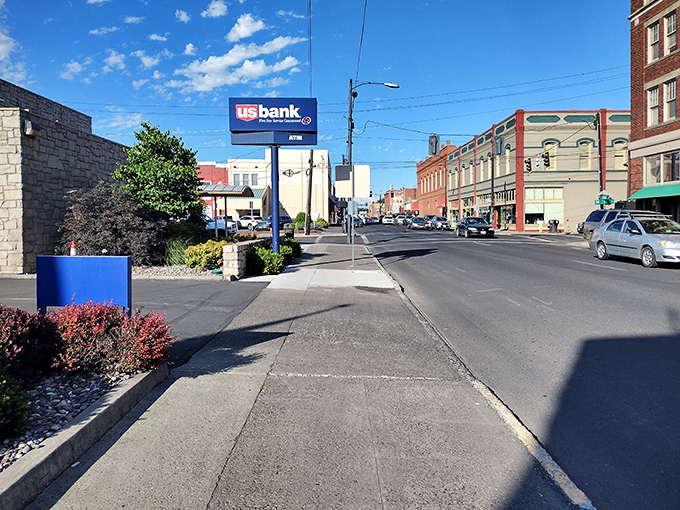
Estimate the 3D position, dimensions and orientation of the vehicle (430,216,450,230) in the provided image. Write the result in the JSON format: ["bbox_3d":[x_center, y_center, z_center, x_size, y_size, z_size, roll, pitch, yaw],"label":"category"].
[{"bbox_3d":[11.600,-3.686,60.944,1.780,1.500,4.400,0,4,1],"label":"vehicle"}]

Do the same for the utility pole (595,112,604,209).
[{"bbox_3d":[15.115,-4.493,30.725,0.300,7.420,0.300,-4,4,1],"label":"utility pole"}]

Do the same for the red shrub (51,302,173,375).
[{"bbox_3d":[-2.288,0.794,5.300,1.120,0.570,0.850,0,4,0],"label":"red shrub"}]

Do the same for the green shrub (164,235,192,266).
[{"bbox_3d":[-4.780,-0.174,15.666,0.850,0.920,0.850,0,4,1],"label":"green shrub"}]

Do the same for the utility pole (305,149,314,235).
[{"bbox_3d":[-2.593,-5.403,46.000,0.380,7.400,0.360,3,4,0],"label":"utility pole"}]

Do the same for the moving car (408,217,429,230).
[{"bbox_3d":[8.362,-3.326,56.000,1.800,1.450,4.700,0,4,0],"label":"moving car"}]

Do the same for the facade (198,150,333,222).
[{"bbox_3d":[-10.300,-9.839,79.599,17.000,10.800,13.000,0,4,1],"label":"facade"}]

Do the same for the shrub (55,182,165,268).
[{"bbox_3d":[-6.950,-1.004,16.308,3.300,2.480,2.900,0,4,1],"label":"shrub"}]

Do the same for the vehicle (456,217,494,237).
[{"bbox_3d":[9.700,-1.966,38.448,1.770,1.410,4.600,0,4,1],"label":"vehicle"}]

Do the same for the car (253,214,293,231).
[{"bbox_3d":[-7.642,-3.639,60.500,1.870,1.730,4.700,2,4,31],"label":"car"}]

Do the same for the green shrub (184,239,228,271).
[{"bbox_3d":[-3.736,-0.014,14.900,1.200,0.820,1.050,0,4,0],"label":"green shrub"}]

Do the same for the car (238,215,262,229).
[{"bbox_3d":[-11.127,-3.891,64.500,1.860,1.700,4.600,-4,5,-44],"label":"car"}]

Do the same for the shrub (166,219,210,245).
[{"bbox_3d":[-5.284,-0.645,18.500,1.500,1.200,1.350,0,4,0],"label":"shrub"}]

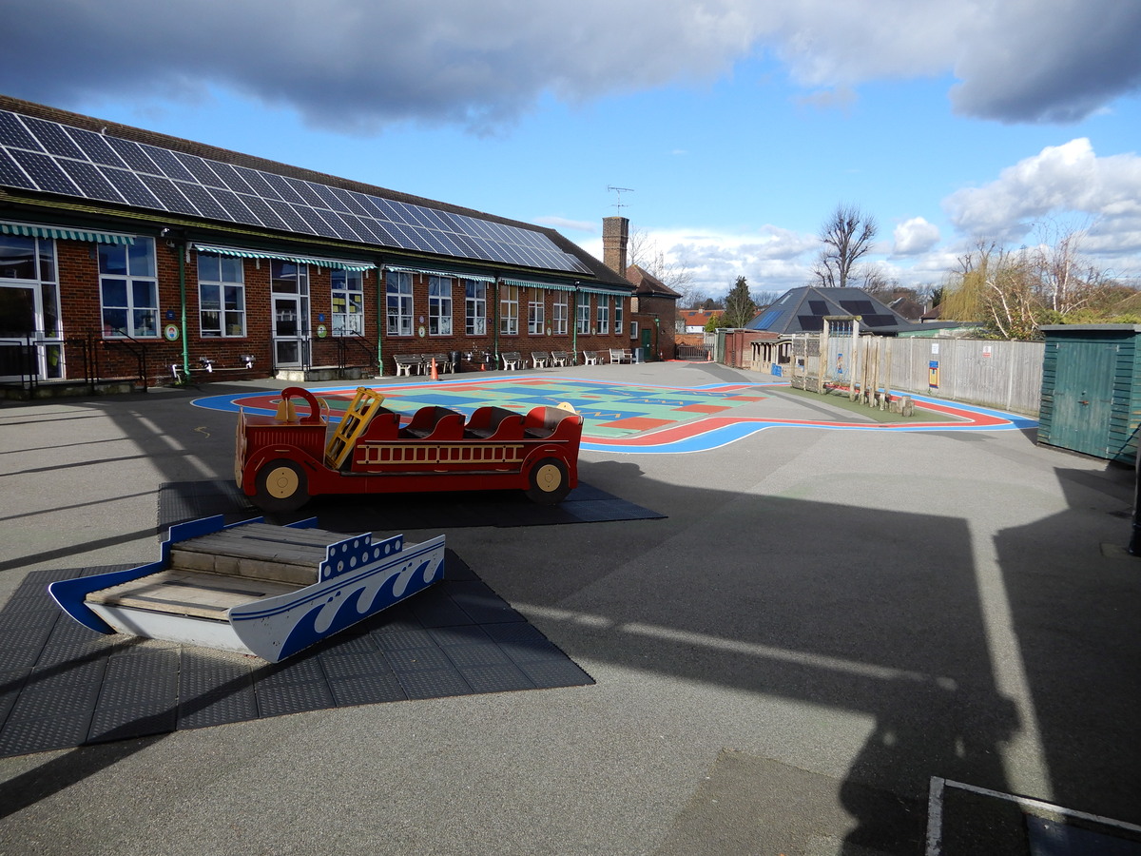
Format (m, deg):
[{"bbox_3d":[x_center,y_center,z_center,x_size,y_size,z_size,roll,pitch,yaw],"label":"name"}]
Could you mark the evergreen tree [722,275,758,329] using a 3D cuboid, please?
[{"bbox_3d":[13.148,-8.645,61.404,2.700,6.154,2.700,0,7,0],"label":"evergreen tree"}]

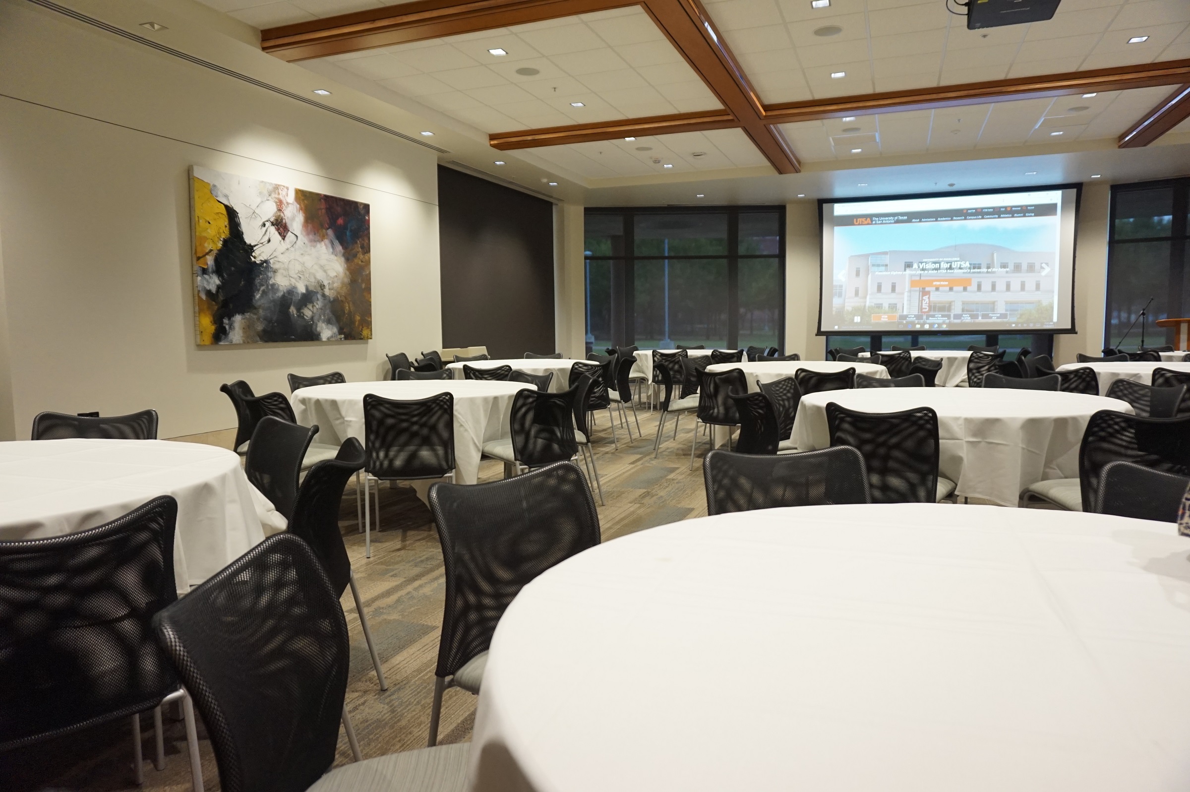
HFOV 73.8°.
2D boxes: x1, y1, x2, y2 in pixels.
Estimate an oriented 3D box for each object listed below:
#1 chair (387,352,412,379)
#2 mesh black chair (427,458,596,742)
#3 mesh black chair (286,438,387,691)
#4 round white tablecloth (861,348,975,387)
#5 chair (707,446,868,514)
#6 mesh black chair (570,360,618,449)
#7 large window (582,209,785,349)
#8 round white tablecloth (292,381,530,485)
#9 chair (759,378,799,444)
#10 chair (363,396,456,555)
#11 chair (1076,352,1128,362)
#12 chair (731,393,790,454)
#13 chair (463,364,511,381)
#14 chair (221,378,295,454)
[{"bbox_3d":[-2.164,-0.094,9.562,0.560,0.840,0.470,2,6,23],"label":"chair"},{"bbox_3d":[-0.074,0.598,1.767,0.550,0.828,0.470,4,7,44],"label":"mesh black chair"},{"bbox_3d":[-0.966,0.566,2.300,0.560,0.825,0.480,-1,5,-4],"label":"mesh black chair"},{"bbox_3d":[4.071,-0.173,9.780,1.586,0.687,1.586,1,5,21],"label":"round white tablecloth"},{"bbox_3d":[0.544,0.569,2.007,0.470,0.828,0.550,-2,5,-10],"label":"chair"},{"bbox_3d":[-0.119,0.090,7.427,0.470,0.828,0.550,-4,6,-35],"label":"mesh black chair"},{"bbox_3d":[1.696,-1.970,14.984,3.790,3.170,0.150,-1,5,0],"label":"large window"},{"bbox_3d":[-1.149,0.308,5.204,1.570,0.720,1.570,-1,5,0],"label":"round white tablecloth"},{"bbox_3d":[1.298,0.321,4.632,0.560,0.825,0.480,4,7,41],"label":"chair"},{"bbox_3d":[-0.972,0.380,4.280,0.480,0.825,0.560,-1,5,-9],"label":"chair"},{"bbox_3d":[4.793,0.021,7.578,0.470,0.828,0.550,4,7,42],"label":"chair"},{"bbox_3d":[1.014,0.367,4.163,0.550,0.820,0.470,-2,5,-14],"label":"chair"},{"bbox_3d":[-0.868,0.113,7.103,0.480,0.825,0.560,1,6,13],"label":"chair"},{"bbox_3d":[-1.800,0.347,4.718,0.580,0.840,0.500,-3,6,-27],"label":"chair"}]

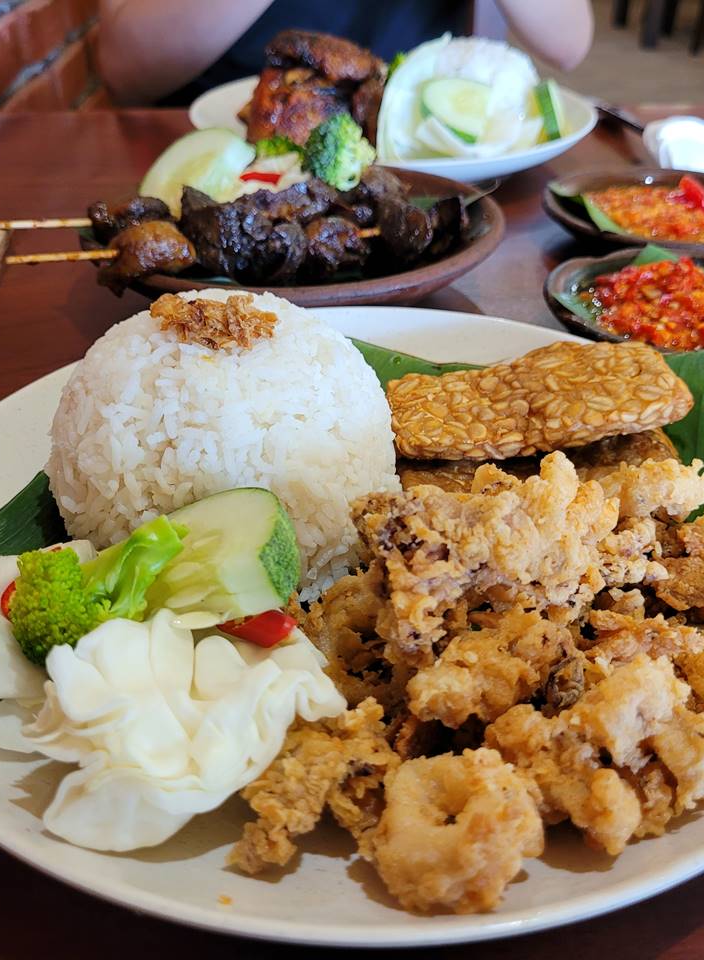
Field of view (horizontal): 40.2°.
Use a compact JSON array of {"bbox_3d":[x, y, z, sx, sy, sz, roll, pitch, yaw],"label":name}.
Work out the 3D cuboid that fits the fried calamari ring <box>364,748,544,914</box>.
[{"bbox_3d":[0.018,0.067,0.186,0.035,0.019,0.031,0,34,0],"label":"fried calamari ring"}]

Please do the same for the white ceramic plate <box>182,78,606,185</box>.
[{"bbox_3d":[0.026,-0.237,0.651,0.268,0.028,0.268,0,34,0],"label":"white ceramic plate"}]

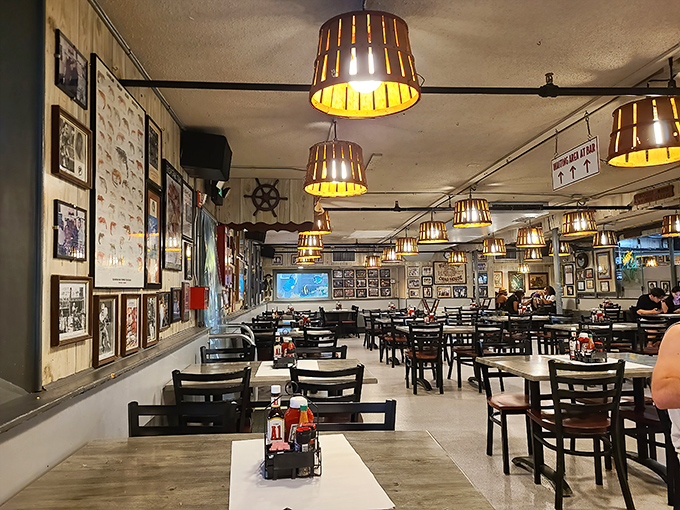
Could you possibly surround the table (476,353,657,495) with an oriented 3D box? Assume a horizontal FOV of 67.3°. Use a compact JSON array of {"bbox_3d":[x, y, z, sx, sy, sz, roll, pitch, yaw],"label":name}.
[{"bbox_3d":[1.766,1.146,3.603,1.270,0.760,0.880,0,-4,-7],"label":"table"}]

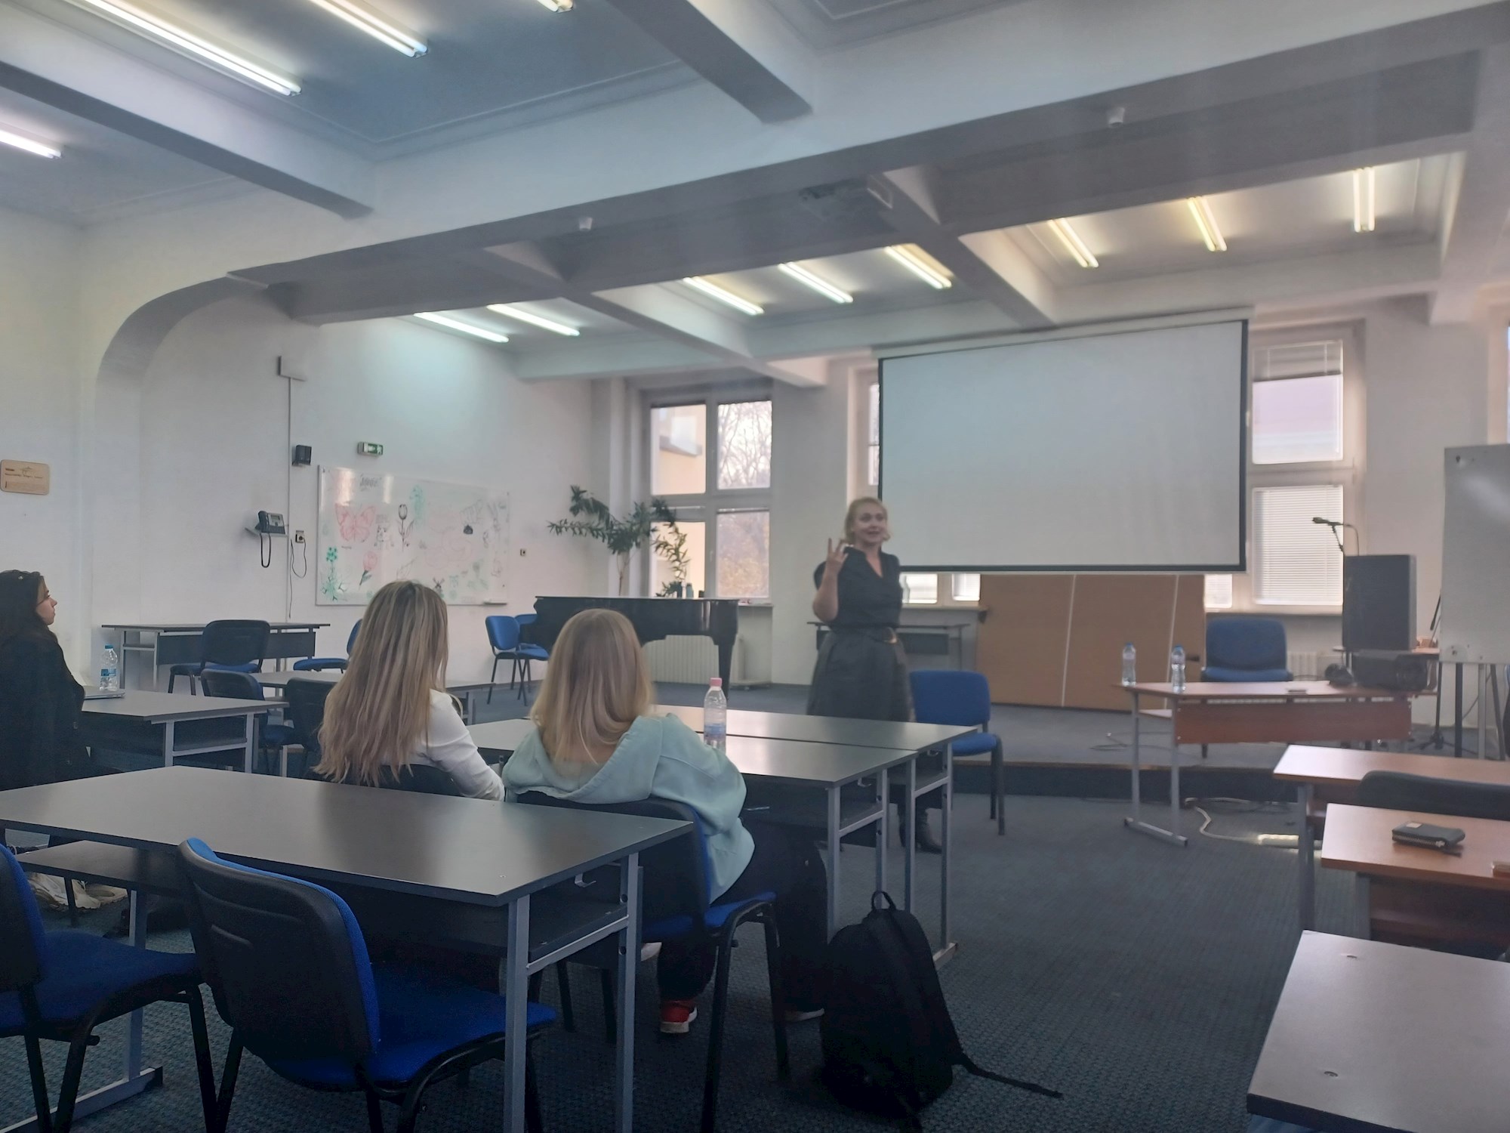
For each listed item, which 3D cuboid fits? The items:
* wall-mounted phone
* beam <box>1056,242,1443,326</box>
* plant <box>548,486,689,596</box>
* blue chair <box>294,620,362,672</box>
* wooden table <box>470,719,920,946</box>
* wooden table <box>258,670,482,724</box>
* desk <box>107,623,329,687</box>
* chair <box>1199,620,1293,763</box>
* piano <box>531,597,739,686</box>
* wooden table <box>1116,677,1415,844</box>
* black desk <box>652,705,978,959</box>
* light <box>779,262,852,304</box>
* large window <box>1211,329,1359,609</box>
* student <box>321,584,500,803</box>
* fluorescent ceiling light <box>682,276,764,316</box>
[{"bbox_3d":[-4.257,-0.237,9.539,0.220,0.490,0.260,0,-2,29],"label":"wall-mounted phone"},{"bbox_3d":[3.864,-2.216,8.748,2.770,0.320,0.360,0,-2,29],"label":"beam"},{"bbox_3d":[-1.520,0.238,12.000,1.500,2.150,1.300,0,-2,30],"label":"plant"},{"bbox_3d":[-3.270,0.793,8.350,0.540,0.820,0.500,1,-2,0],"label":"blue chair"},{"bbox_3d":[-0.354,0.943,3.469,1.610,0.754,0.620,0,-2,29],"label":"wooden table"},{"bbox_3d":[-2.197,0.983,5.828,1.610,0.754,0.620,0,-2,29],"label":"wooden table"},{"bbox_3d":[-4.135,0.822,8.457,0.630,0.740,1.500,0,-2,29],"label":"desk"},{"bbox_3d":[3.135,0.773,6.950,0.560,0.855,0.590,0,-2,22],"label":"chair"},{"bbox_3d":[-1.240,0.787,10.560,1.480,0.980,1.680,2,-2,-44],"label":"piano"},{"bbox_3d":[2.700,1.038,5.930,1.420,0.736,0.660,1,-2,-13],"label":"wooden table"},{"bbox_3d":[-0.038,0.960,4.129,1.600,0.736,0.660,0,-2,30],"label":"black desk"},{"bbox_3d":[0.513,-2.479,9.363,0.170,0.090,1.300,0,-2,29],"label":"light"},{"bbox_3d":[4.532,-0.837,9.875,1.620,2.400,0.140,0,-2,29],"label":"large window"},{"bbox_3d":[-0.852,0.678,3.309,0.560,1.264,0.880,0,-2,29],"label":"student"},{"bbox_3d":[-0.353,-2.369,9.381,0.160,0.100,1.500,0,-2,30],"label":"fluorescent ceiling light"}]

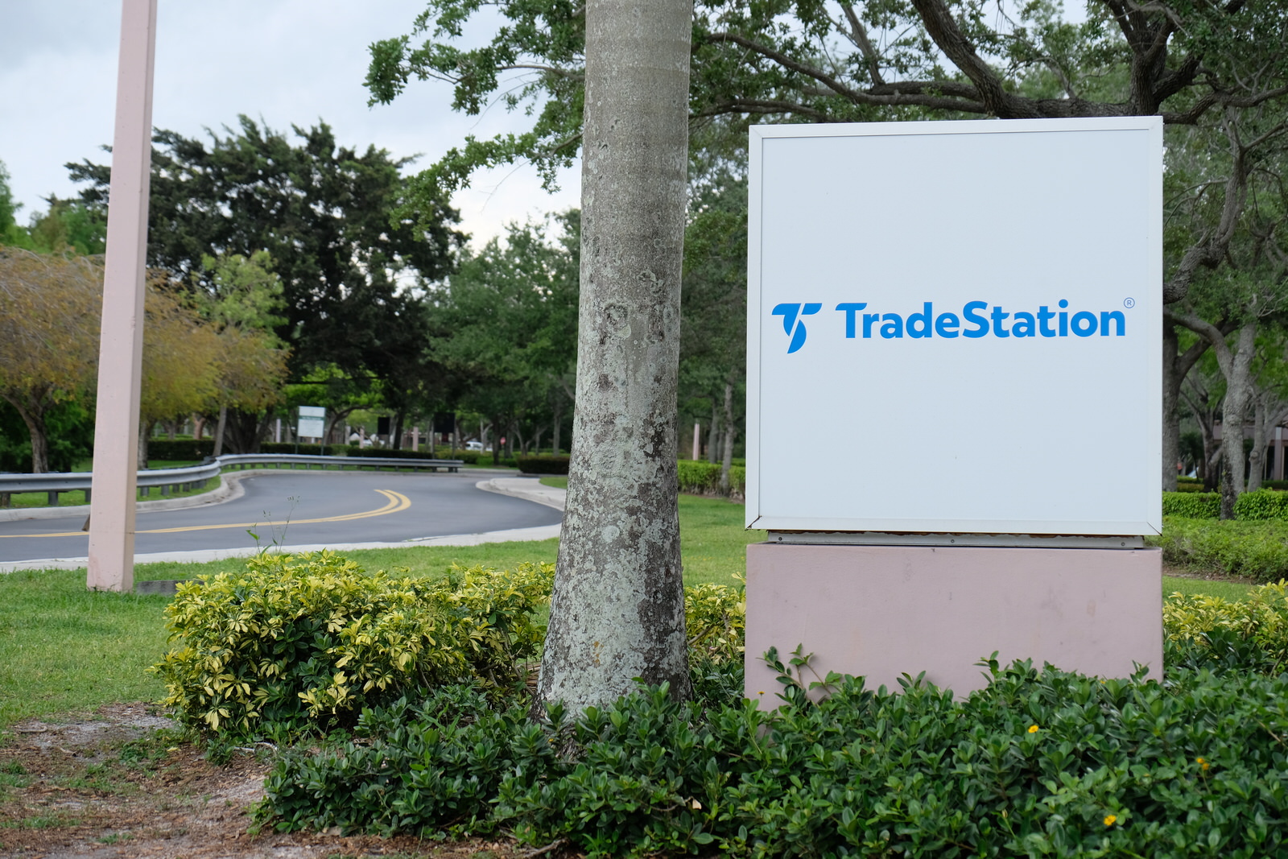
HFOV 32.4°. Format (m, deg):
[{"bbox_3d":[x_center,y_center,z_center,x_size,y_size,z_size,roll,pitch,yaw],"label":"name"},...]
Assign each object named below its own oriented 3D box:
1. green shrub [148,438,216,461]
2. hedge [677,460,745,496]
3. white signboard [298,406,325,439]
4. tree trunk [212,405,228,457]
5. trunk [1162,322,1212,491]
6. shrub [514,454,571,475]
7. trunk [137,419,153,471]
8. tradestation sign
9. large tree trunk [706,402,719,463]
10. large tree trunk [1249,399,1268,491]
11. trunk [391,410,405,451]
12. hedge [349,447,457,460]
[{"bbox_3d":[-21.401,0.922,103.000,3.318,1.051,1.500,0,-1,0],"label":"green shrub"},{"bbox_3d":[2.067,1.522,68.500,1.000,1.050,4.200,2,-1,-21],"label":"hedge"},{"bbox_3d":[-13.765,-0.292,92.000,1.120,1.300,0.080,2,0,-6],"label":"white signboard"},{"bbox_3d":[-18.739,0.111,98.000,0.676,2.399,0.550,0,-1,0],"label":"tree trunk"},{"bbox_3d":[12.215,-0.283,50.000,1.100,4.300,0.800,2,0,14],"label":"trunk"},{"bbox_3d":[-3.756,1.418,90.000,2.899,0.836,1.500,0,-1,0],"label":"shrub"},{"bbox_3d":[-15.286,0.493,68.000,0.460,1.650,0.420,2,0,0],"label":"trunk"},{"bbox_3d":[1.163,-0.378,8.325,1.520,1.519,0.280,0,-1,11],"label":"tradestation sign"},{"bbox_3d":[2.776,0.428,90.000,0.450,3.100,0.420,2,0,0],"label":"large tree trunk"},{"bbox_3d":[14.950,0.404,54.000,0.477,2.301,0.450,0,-1,0],"label":"large tree trunk"},{"bbox_3d":[-12.201,0.087,110.000,0.664,2.119,0.600,0,-1,0],"label":"trunk"},{"bbox_3d":[-11.661,1.417,106.000,5.000,0.950,1.200,2,0,-3],"label":"hedge"}]

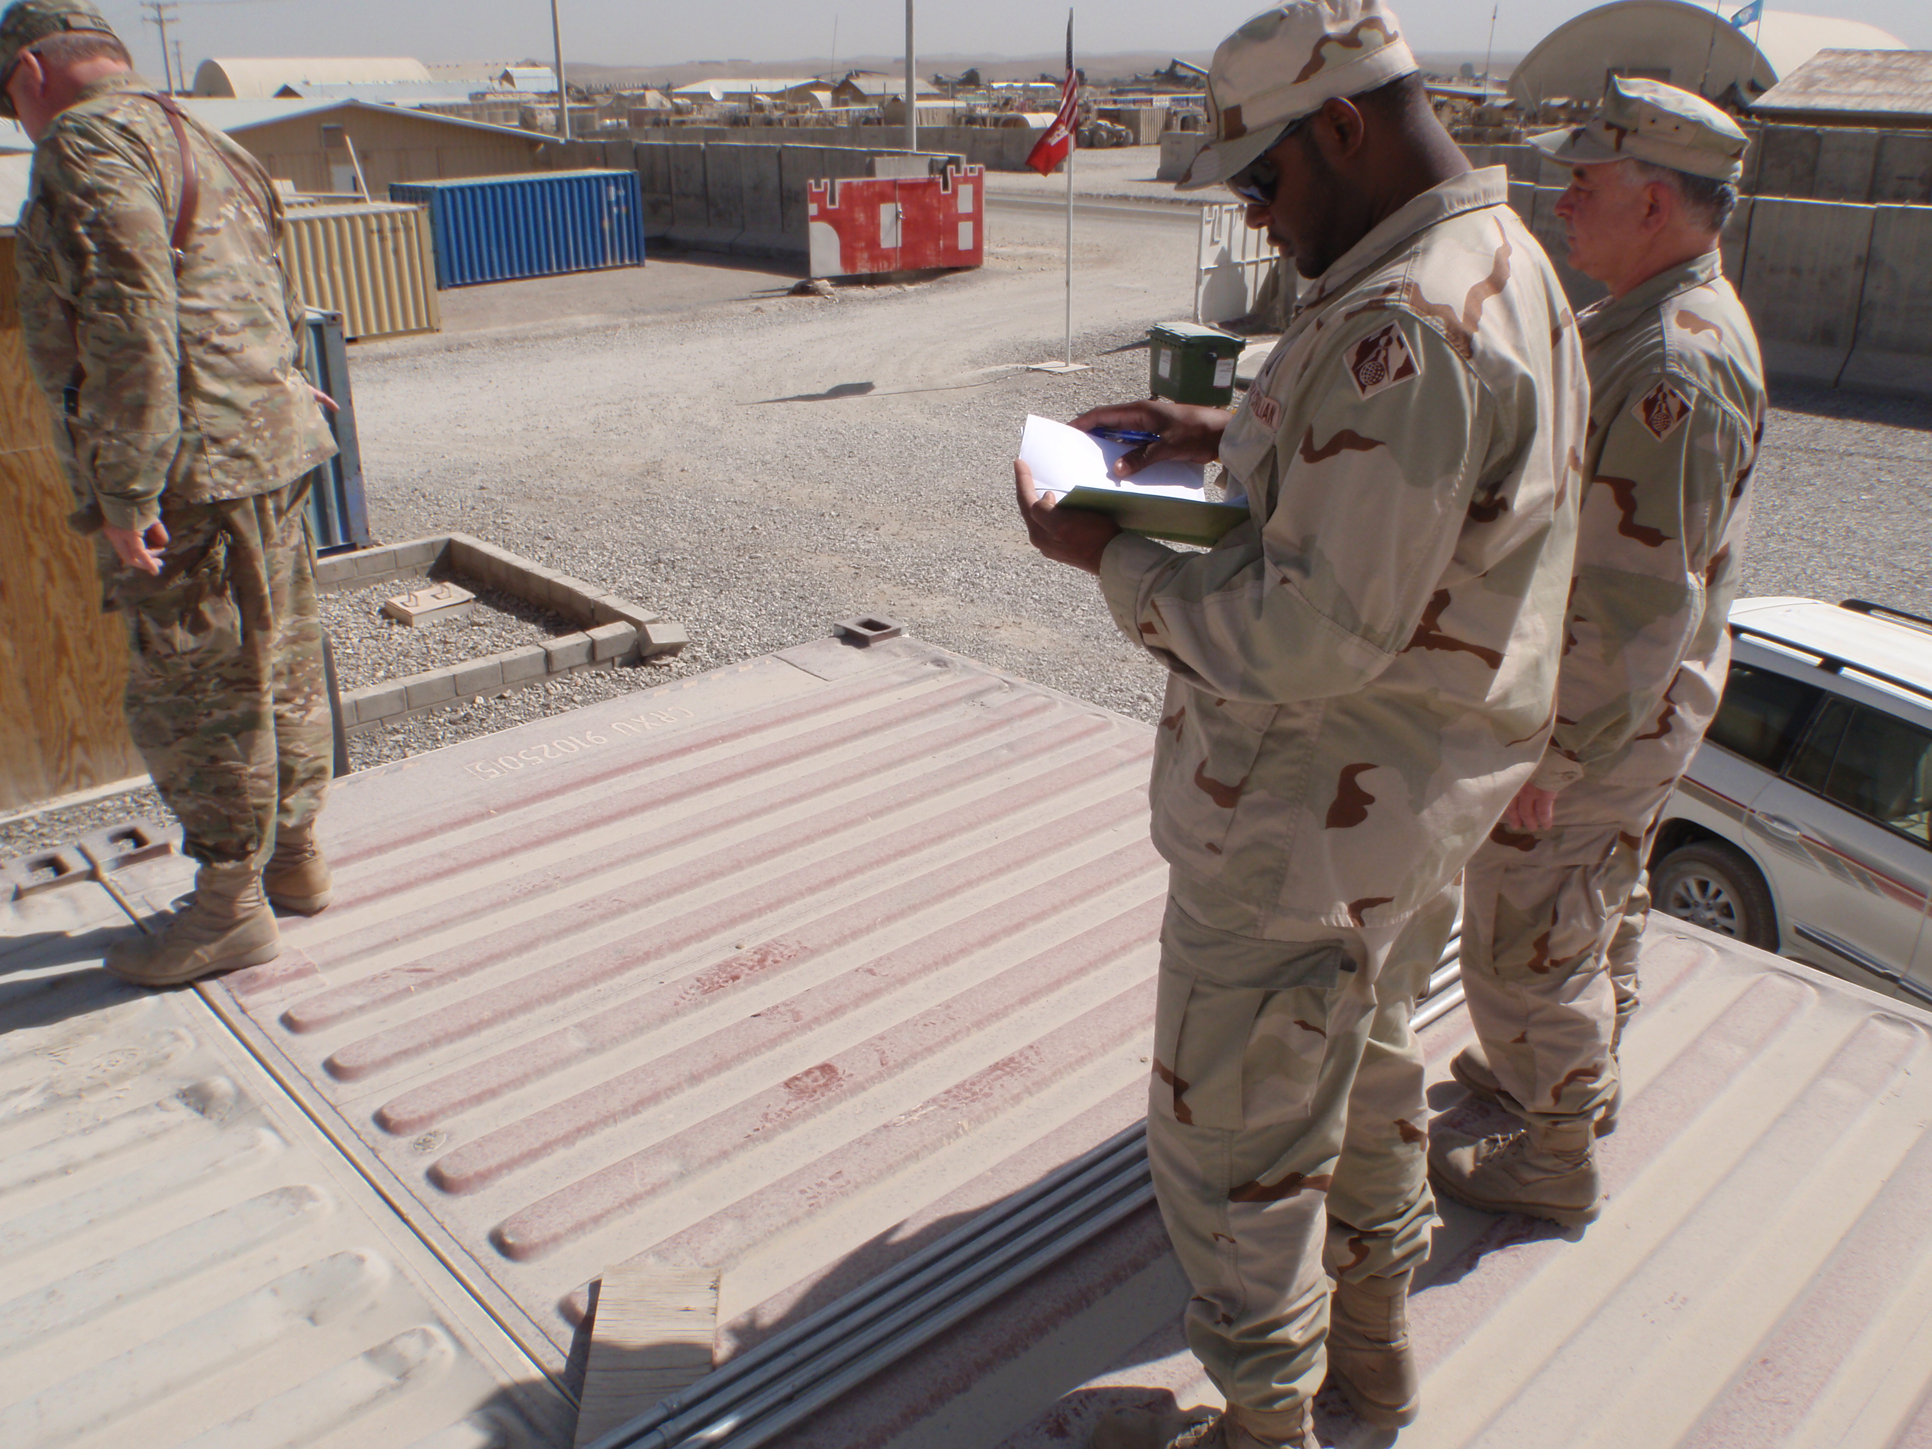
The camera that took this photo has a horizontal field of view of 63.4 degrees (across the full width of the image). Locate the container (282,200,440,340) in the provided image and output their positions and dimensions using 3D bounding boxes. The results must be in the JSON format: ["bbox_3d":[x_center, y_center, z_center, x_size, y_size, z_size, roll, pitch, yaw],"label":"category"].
[{"bbox_3d":[-14.617,-9.431,32.928,6.060,2.590,2.440,-20,30,-40],"label":"container"}]

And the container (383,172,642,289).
[{"bbox_3d":[-12.225,-13.687,43.022,6.060,2.590,2.440,-19,29,-38],"label":"container"}]

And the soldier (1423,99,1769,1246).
[{"bbox_3d":[0.935,-0.083,2.381,0.420,1.700,0.530,16,27,33],"label":"soldier"}]

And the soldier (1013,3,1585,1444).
[{"bbox_3d":[0.365,0.110,1.827,0.600,1.770,0.570,10,24,22],"label":"soldier"}]

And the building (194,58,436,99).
[{"bbox_3d":[-112.660,-111.257,269.965,16.500,8.800,38.000,21,30,41],"label":"building"}]

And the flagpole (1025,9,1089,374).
[{"bbox_3d":[1.597,-9.351,27.627,1.100,6.050,0.850,0,23,0],"label":"flagpole"}]

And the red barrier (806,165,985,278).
[{"bbox_3d":[-1.803,-13.493,42.257,5.200,2.550,0.200,-12,25,-26],"label":"red barrier"}]

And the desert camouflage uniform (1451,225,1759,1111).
[{"bbox_3d":[0.945,-0.055,2.392,0.380,1.340,0.530,16,27,33],"label":"desert camouflage uniform"}]

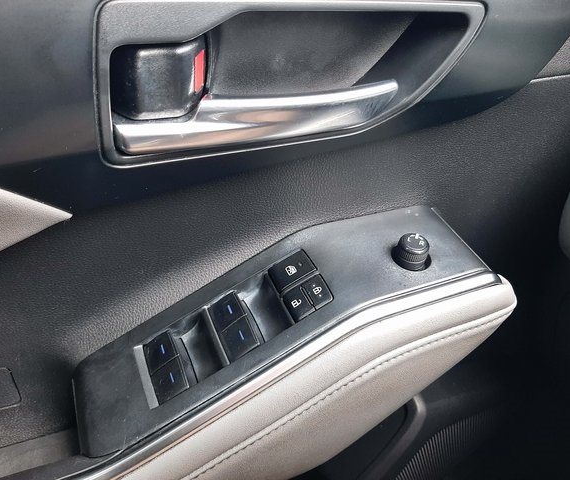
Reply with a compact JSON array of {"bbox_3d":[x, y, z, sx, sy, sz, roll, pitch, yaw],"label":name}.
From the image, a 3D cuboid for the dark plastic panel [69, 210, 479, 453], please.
[{"bbox_3d":[-0.008,0.048,0.311,0.287,0.043,0.073,-24,53,-9],"label":"dark plastic panel"}]

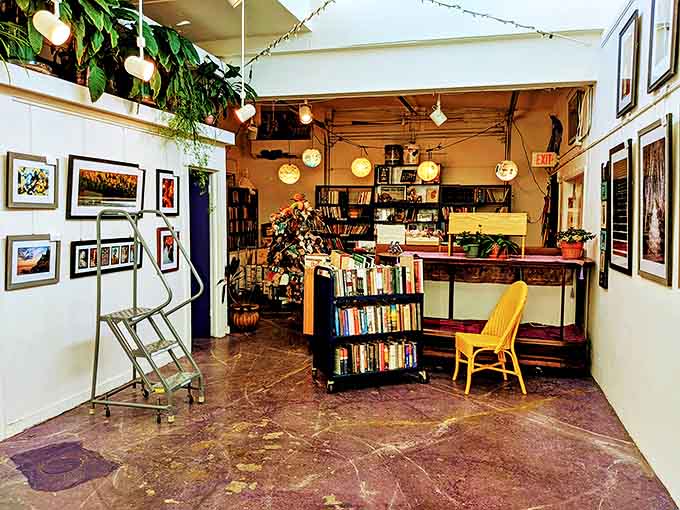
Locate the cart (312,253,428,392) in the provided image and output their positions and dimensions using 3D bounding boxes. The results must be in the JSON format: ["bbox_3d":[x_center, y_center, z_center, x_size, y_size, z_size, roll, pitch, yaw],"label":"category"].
[{"bbox_3d":[0.292,0.634,4.869,0.924,1.068,0.457,-1,5,-20],"label":"cart"}]

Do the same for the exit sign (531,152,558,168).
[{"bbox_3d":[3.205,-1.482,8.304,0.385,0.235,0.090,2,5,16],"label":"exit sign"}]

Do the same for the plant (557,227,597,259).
[{"bbox_3d":[2.354,-0.113,5.287,0.380,0.332,0.360,2,5,16],"label":"plant"}]

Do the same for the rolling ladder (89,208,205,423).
[{"bbox_3d":[-1.498,0.433,4.200,0.740,1.550,0.600,2,5,16],"label":"rolling ladder"}]

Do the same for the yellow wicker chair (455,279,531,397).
[{"bbox_3d":[1.332,0.719,4.734,0.537,0.944,0.437,0,5,-2],"label":"yellow wicker chair"}]

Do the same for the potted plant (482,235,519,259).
[{"bbox_3d":[1.646,-0.088,5.468,0.360,0.236,0.300,2,5,16],"label":"potted plant"}]

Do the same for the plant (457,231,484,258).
[{"bbox_3d":[1.421,-0.127,5.728,0.308,0.298,0.288,2,5,16],"label":"plant"}]

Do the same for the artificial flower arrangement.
[{"bbox_3d":[-0.546,-0.102,7.234,0.920,1.520,0.880,1,5,0],"label":"artificial flower arrangement"}]

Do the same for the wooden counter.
[{"bbox_3d":[1.495,0.569,5.667,2.140,1.110,0.680,2,5,16],"label":"wooden counter"}]

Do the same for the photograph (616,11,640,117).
[{"bbox_3d":[2.208,-1.433,4.059,0.027,0.676,0.546,2,5,16],"label":"photograph"}]

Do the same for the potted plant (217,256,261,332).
[{"bbox_3d":[-1.305,0.517,6.849,0.527,0.964,0.477,1,5,10],"label":"potted plant"}]

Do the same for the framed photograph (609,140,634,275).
[{"bbox_3d":[2.165,-0.356,4.081,0.027,0.969,0.676,-1,4,16],"label":"framed photograph"}]

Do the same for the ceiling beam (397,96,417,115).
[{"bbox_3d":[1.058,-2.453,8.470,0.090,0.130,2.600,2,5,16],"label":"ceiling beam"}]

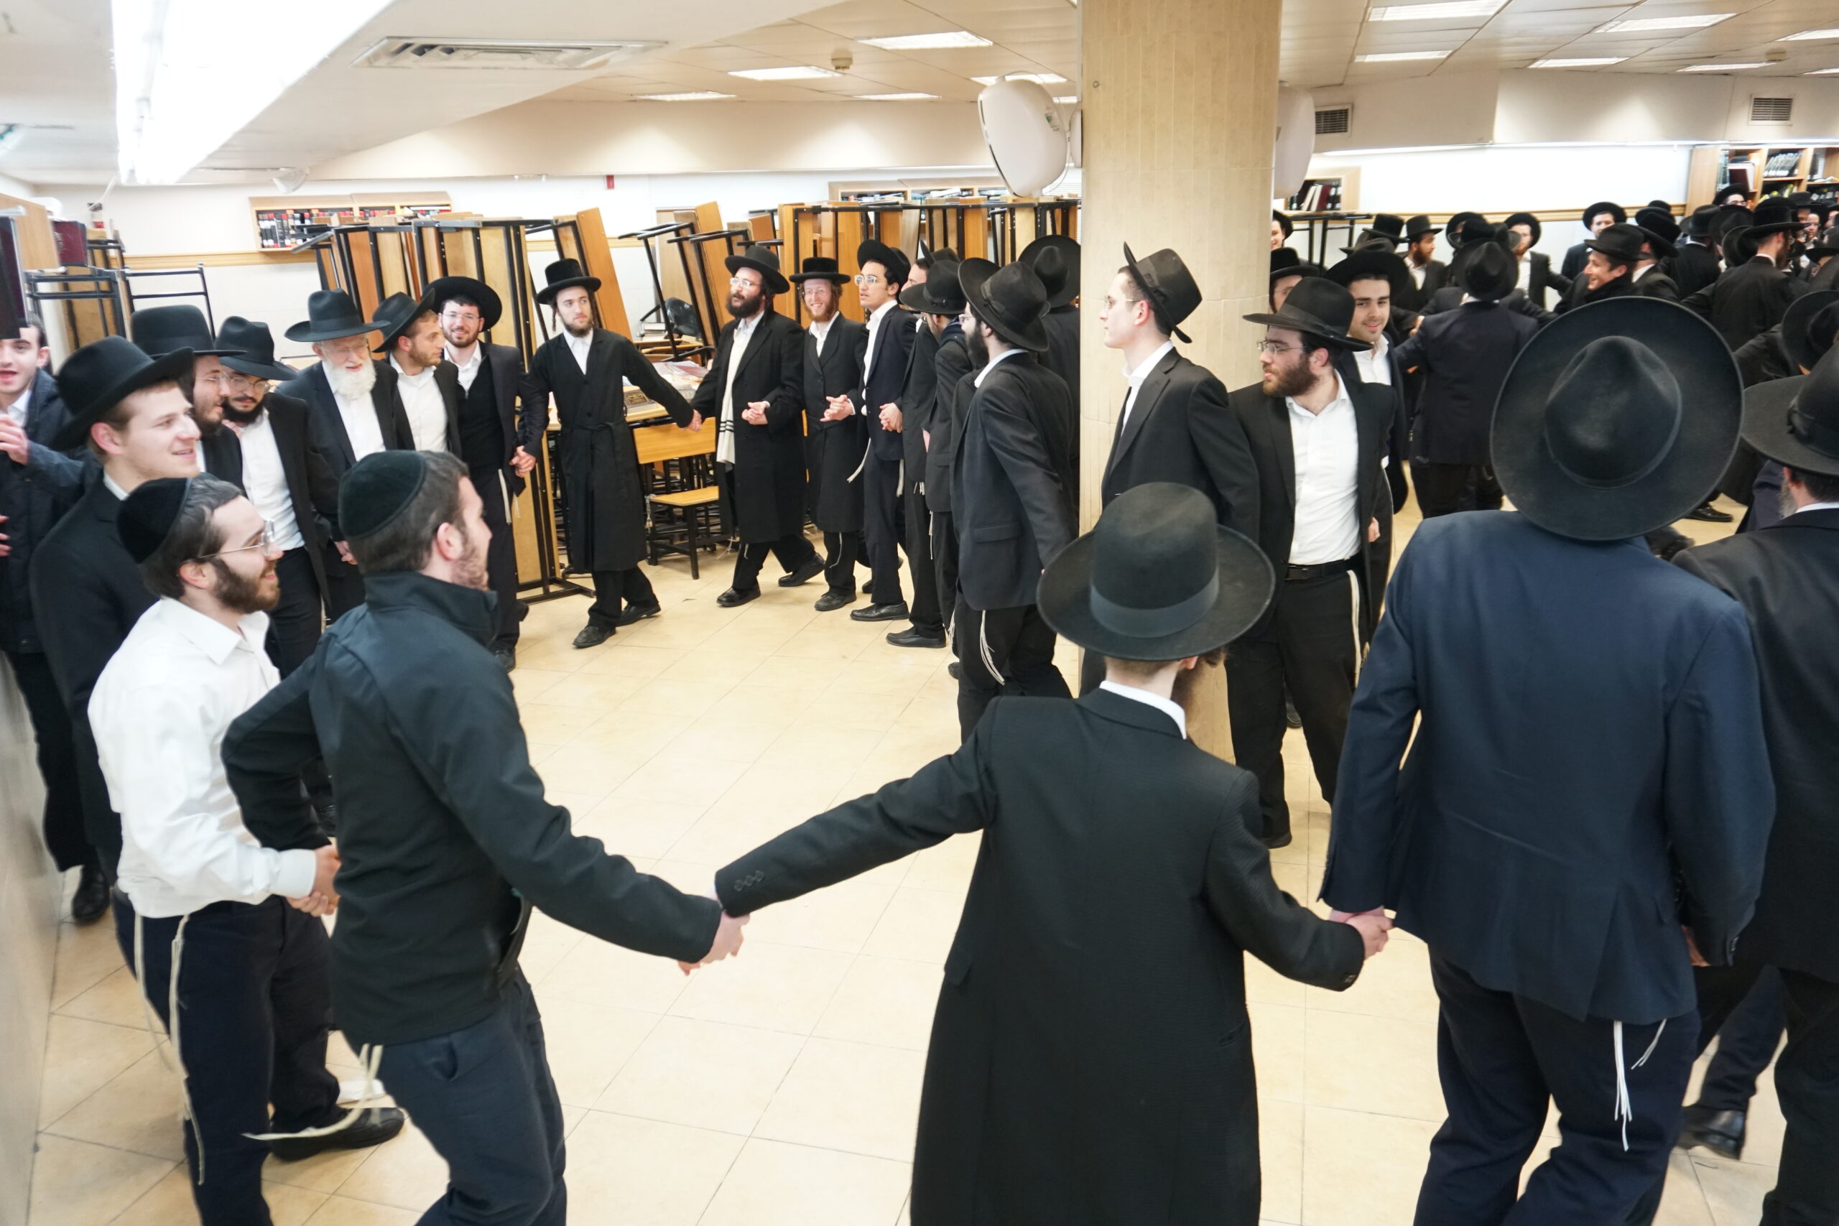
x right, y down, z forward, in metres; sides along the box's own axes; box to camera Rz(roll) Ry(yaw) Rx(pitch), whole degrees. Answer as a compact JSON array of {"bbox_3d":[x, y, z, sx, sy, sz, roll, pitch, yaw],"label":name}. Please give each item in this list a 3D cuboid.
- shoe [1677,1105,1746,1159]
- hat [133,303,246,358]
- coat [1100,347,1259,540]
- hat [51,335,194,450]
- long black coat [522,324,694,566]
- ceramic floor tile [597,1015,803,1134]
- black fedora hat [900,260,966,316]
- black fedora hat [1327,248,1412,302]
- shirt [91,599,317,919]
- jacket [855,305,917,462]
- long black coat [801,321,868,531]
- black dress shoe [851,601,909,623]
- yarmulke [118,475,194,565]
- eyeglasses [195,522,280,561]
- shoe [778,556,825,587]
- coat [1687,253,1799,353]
[{"bbox_3d":[1.674,1.103,3.078,0.295,0.110,0.105,7,19,27],"label":"shoe"},{"bbox_3d":[-1.953,-0.734,3.580,0.380,0.140,0.340,-4,17,-4],"label":"hat"},{"bbox_3d":[0.795,-0.422,4.250,0.400,0.770,0.520,-5,17,-10],"label":"coat"},{"bbox_3d":[-1.689,-0.483,2.872,0.360,0.140,0.330,-29,16,6],"label":"hat"},{"bbox_3d":[-1.509,-0.776,6.630,0.760,1.140,0.400,-2,17,-2],"label":"long black coat"},{"bbox_3d":[-0.525,1.127,3.377,0.403,0.010,0.403,3,18,16],"label":"ceramic floor tile"},{"bbox_3d":[0.111,-1.339,5.655,0.370,0.150,0.330,22,26,28],"label":"black fedora hat"},{"bbox_3d":[1.822,-1.380,5.600,0.345,0.140,0.375,-1,-25,12],"label":"black fedora hat"},{"bbox_3d":[-1.230,0.196,2.372,0.350,0.560,0.470,-13,20,-33],"label":"shirt"},{"bbox_3d":[-0.149,-1.117,6.747,0.340,0.780,0.450,-11,19,-29],"label":"jacket"},{"bbox_3d":[-0.445,-0.967,7.104,0.480,1.120,0.330,6,18,22],"label":"long black coat"},{"bbox_3d":[-0.201,-0.028,6.979,0.295,0.105,0.105,0,17,4],"label":"black dress shoe"},{"bbox_3d":[-1.151,-0.146,2.079,0.155,0.155,0.060,19,-17,49],"label":"yarmulke"},{"bbox_3d":[-1.181,-0.119,2.342,0.140,0.045,0.140,-14,21,-28],"label":"eyeglasses"},{"bbox_3d":[-0.653,-0.226,7.600,0.285,0.115,0.105,-30,21,-4],"label":"shoe"},{"bbox_3d":[5.673,-1.916,9.494,0.700,1.060,0.420,12,22,38],"label":"coat"}]

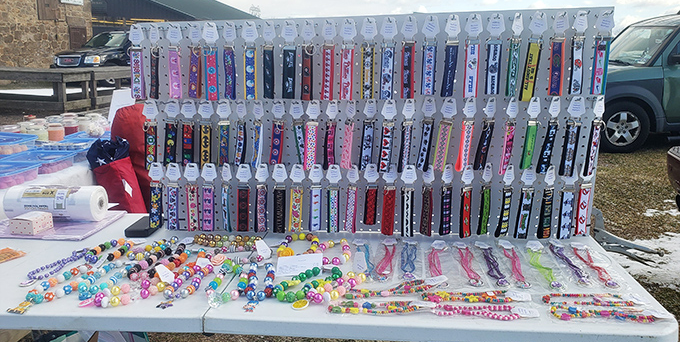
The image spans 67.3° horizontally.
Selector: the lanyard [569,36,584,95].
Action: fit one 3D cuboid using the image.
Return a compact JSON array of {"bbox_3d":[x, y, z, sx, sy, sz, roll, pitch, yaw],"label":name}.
[{"bbox_3d":[0.577,-0.256,1.245,0.034,0.140,0.014,-1,13,8],"label":"lanyard"}]

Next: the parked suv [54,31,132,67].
[{"bbox_3d":[-7.050,-3.780,17.100,1.900,1.800,4.870,5,14,21],"label":"parked suv"}]

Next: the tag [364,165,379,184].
[{"bbox_3d":[0.086,0.007,1.385,0.043,0.056,0.005,0,14,5],"label":"tag"}]

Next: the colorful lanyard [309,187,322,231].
[{"bbox_3d":[-0.068,0.107,1.439,0.032,0.136,0.011,0,14,-8],"label":"colorful lanyard"}]

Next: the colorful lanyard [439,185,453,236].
[{"bbox_3d":[0.292,0.111,1.405,0.034,0.144,0.012,-2,15,-7],"label":"colorful lanyard"}]

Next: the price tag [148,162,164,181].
[{"bbox_3d":[-0.531,0.002,1.477,0.043,0.055,0.003,1,13,7],"label":"price tag"}]

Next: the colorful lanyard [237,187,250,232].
[{"bbox_3d":[-0.279,0.111,1.476,0.034,0.140,0.012,3,14,0],"label":"colorful lanyard"}]

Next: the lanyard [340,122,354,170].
[{"bbox_3d":[0.023,-0.070,1.378,0.034,0.133,0.014,5,14,7],"label":"lanyard"}]

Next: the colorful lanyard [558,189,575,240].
[{"bbox_3d":[0.598,0.114,1.350,0.033,0.143,0.015,-3,14,-3],"label":"colorful lanyard"}]

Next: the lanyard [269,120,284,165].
[{"bbox_3d":[-0.171,-0.076,1.383,0.032,0.122,0.015,5,15,6],"label":"lanyard"}]

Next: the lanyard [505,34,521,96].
[{"bbox_3d":[0.419,-0.251,1.238,0.031,0.140,0.015,-5,16,-18],"label":"lanyard"}]

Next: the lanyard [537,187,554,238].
[{"bbox_3d":[0.545,0.111,1.349,0.032,0.144,0.018,-3,15,-8],"label":"lanyard"}]

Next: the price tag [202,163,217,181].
[{"bbox_3d":[-0.372,0.004,1.458,0.044,0.055,0.005,1,13,3],"label":"price tag"}]

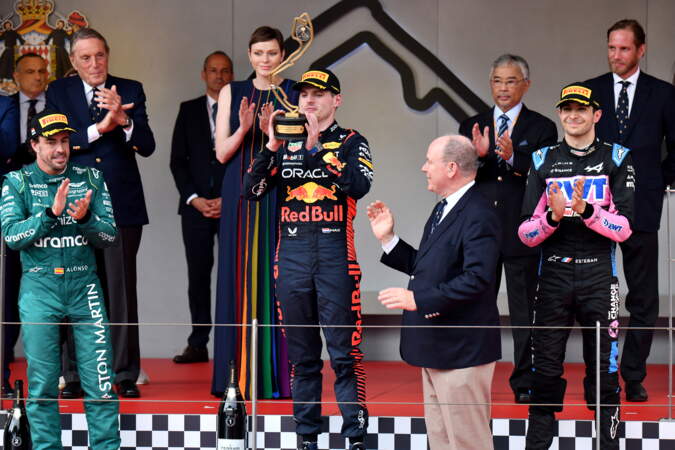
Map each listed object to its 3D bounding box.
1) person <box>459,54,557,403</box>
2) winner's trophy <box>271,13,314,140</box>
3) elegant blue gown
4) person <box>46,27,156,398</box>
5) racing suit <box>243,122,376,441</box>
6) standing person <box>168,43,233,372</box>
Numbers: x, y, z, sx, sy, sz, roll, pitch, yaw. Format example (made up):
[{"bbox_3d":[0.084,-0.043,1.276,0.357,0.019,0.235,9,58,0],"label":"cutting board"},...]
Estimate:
[{"bbox_3d":[0.843,0.017,19.400,0.490,1.715,0.460,0,1,14],"label":"person"},{"bbox_3d":[-0.207,-0.683,18.100,0.200,0.588,0.150,0,1,6],"label":"winner's trophy"},{"bbox_3d":[-0.395,0.068,19.700,0.470,1.601,0.380,0,1,3],"label":"elegant blue gown"},{"bbox_3d":[-1.183,-0.062,19.700,0.550,1.861,0.460,0,1,-1],"label":"person"},{"bbox_3d":[-0.140,0.259,18.350,0.570,1.491,0.440,0,1,14],"label":"racing suit"},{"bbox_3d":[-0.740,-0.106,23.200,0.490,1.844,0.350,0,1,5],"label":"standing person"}]

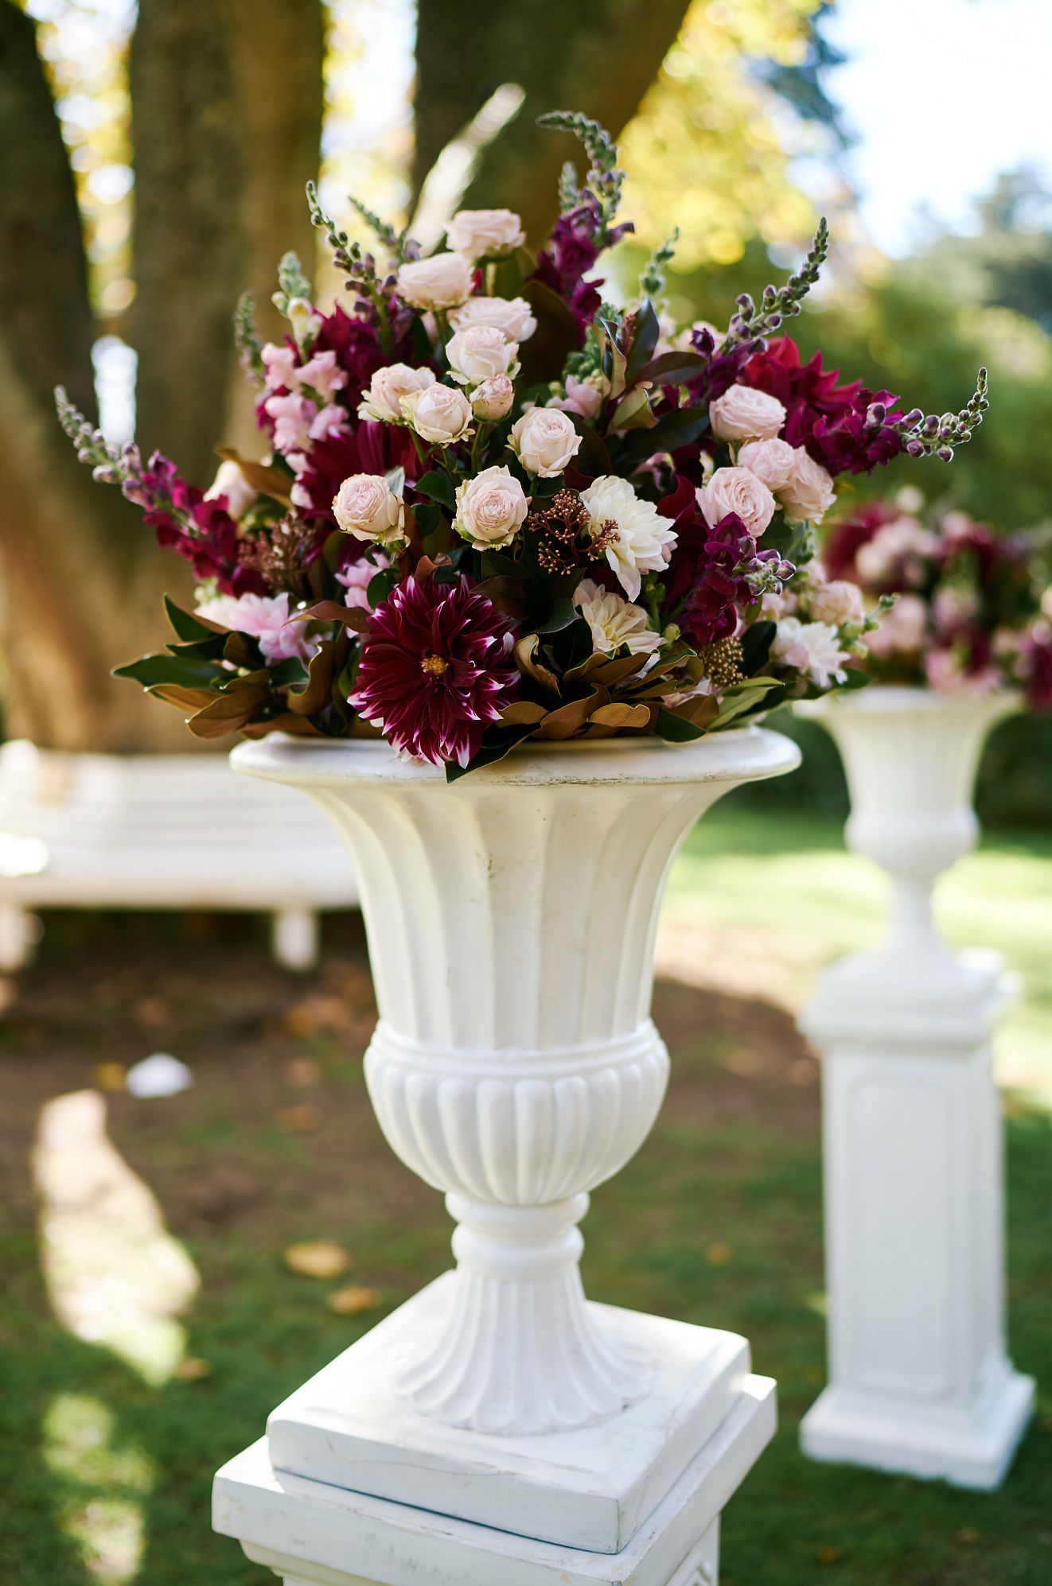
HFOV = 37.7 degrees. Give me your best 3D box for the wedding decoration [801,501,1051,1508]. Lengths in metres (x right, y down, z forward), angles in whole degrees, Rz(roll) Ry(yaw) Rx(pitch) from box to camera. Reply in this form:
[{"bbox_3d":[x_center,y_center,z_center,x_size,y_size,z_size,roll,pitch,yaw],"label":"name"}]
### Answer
[{"bbox_3d":[0.741,0.325,2.958,0.570,1.850,0.550,0,4,28],"label":"wedding decoration"}]

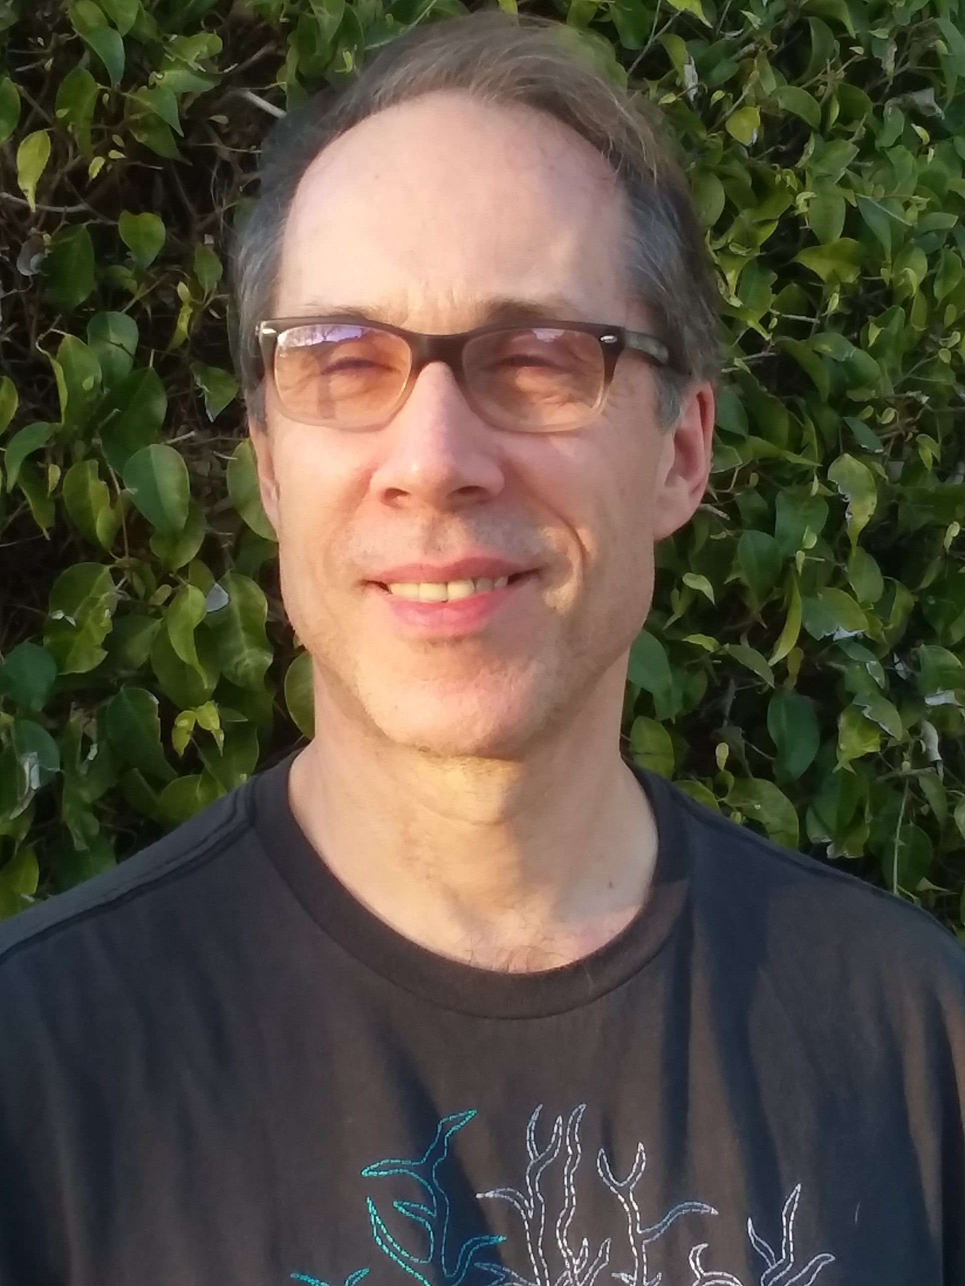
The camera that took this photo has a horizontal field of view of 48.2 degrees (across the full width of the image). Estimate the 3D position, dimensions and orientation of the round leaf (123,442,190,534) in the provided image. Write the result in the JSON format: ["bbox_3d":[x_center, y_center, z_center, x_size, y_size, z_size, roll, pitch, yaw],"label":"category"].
[{"bbox_3d":[-0.242,-0.115,0.800,0.048,0.070,0.016,-8,-15,-5],"label":"round leaf"}]

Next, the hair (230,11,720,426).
[{"bbox_3d":[-0.001,-0.168,0.470,0.195,0.200,0.200,1,0,12],"label":"hair"}]

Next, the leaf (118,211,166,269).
[{"bbox_3d":[-0.265,-0.315,0.840,0.037,0.046,0.013,1,-12,-3],"label":"leaf"}]

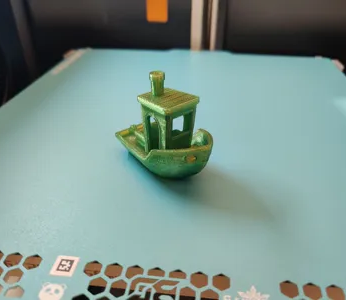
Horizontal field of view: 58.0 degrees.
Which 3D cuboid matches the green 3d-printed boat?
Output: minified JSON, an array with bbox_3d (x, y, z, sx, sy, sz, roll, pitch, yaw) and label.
[{"bbox_3d":[-0.004,-0.011,0.147,0.031,0.048,0.060,-23,41,-30],"label":"green 3d-printed boat"}]

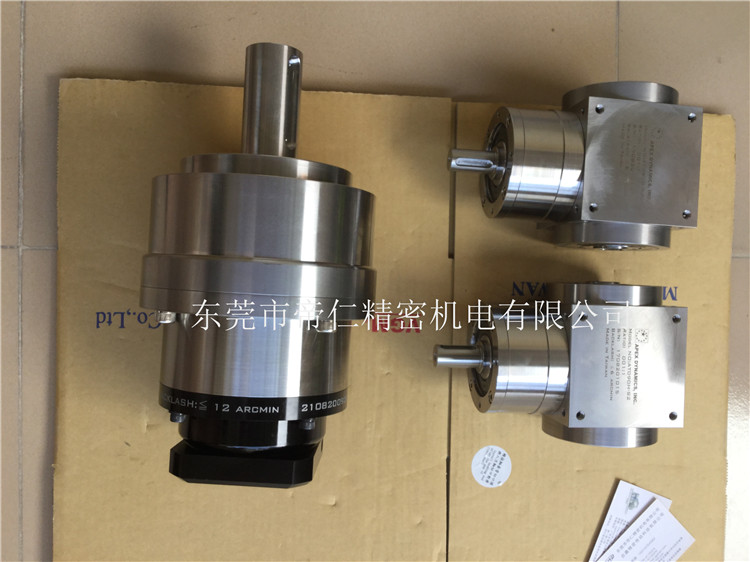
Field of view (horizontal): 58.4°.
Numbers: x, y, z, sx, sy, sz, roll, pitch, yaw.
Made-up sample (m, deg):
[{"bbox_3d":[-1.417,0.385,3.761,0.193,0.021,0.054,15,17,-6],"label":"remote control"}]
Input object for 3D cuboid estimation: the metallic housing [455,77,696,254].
[{"bbox_3d":[0.149,-0.090,0.536,0.181,0.089,0.124,3,90,-7],"label":"metallic housing"}]

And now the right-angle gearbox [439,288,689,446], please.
[{"bbox_3d":[0.140,0.062,0.542,0.182,0.091,0.123,2,90,-7],"label":"right-angle gearbox"}]

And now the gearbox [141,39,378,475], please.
[{"bbox_3d":[-0.080,-0.016,0.483,0.164,0.164,0.297,3,90,-7],"label":"gearbox"}]

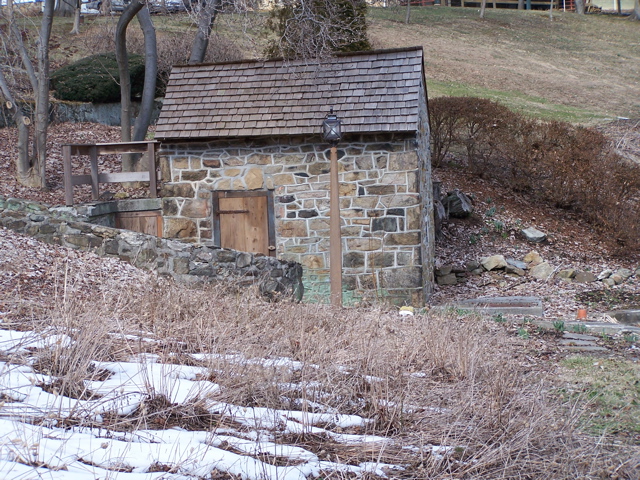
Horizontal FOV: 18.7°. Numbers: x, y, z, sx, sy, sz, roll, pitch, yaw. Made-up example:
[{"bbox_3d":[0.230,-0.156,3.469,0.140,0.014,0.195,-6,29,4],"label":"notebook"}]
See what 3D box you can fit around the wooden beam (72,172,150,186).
[{"bbox_3d":[-2.905,-0.853,27.050,1.130,0.130,0.045,-2,2,6],"label":"wooden beam"}]

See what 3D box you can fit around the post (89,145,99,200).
[{"bbox_3d":[-3.136,-0.935,27.000,0.090,0.790,0.090,-2,2,7],"label":"post"}]

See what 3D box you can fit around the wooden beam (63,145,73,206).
[{"bbox_3d":[-3.495,-0.887,26.900,0.100,0.830,0.100,-2,2,7],"label":"wooden beam"}]

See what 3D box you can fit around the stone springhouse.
[{"bbox_3d":[-0.262,-0.849,27.920,3.660,3.570,2.850,-2,2,7],"label":"stone springhouse"}]

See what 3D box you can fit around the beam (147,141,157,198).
[{"bbox_3d":[-2.321,-0.966,26.900,0.090,0.790,0.090,-2,2,7],"label":"beam"}]

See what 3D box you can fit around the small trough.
[{"bbox_3d":[2.280,0.850,24.800,1.130,0.190,0.900,-2,2,12],"label":"small trough"}]

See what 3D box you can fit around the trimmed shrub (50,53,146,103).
[{"bbox_3d":[-3.753,-2.804,33.500,1.700,0.850,1.350,-2,2,7],"label":"trimmed shrub"}]

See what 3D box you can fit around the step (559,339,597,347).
[{"bbox_3d":[3.156,1.251,23.700,0.480,0.075,0.340,-2,2,16],"label":"step"}]

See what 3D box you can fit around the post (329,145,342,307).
[{"bbox_3d":[0.204,-0.187,25.600,0.150,2.150,0.150,-2,2,7],"label":"post"}]

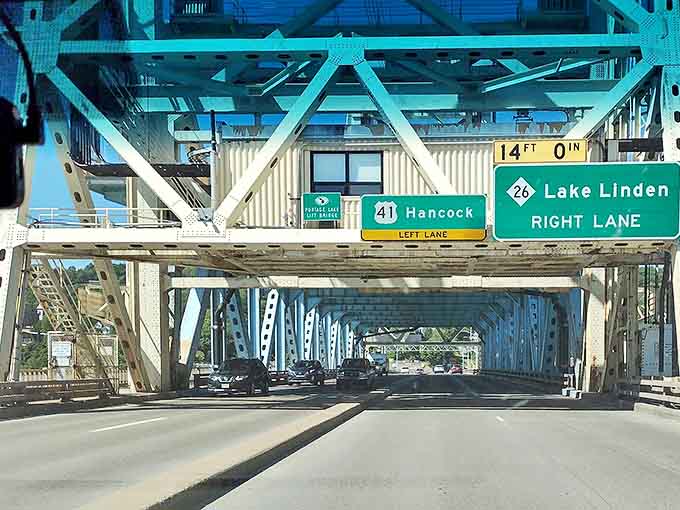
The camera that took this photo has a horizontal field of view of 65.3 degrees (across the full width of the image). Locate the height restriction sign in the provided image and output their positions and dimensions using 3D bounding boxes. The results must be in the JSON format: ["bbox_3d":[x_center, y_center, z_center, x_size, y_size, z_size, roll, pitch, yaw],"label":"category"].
[{"bbox_3d":[5.319,-2.732,14.000,2.440,0.610,0.050,0,-6,1],"label":"height restriction sign"}]

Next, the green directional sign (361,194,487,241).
[{"bbox_3d":[2.149,-0.962,13.600,3.200,1.180,0.100,0,-10,1],"label":"green directional sign"}]

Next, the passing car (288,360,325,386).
[{"bbox_3d":[-2.551,8.892,39.800,1.830,1.670,4.600,-2,-11,9],"label":"passing car"}]

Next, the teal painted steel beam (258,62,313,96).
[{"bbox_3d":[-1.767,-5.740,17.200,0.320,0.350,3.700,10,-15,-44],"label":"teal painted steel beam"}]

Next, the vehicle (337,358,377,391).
[{"bbox_3d":[1.122,7.660,34.000,2.000,1.860,5.400,-2,-11,9],"label":"vehicle"}]

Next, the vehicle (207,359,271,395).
[{"bbox_3d":[-5.320,6.421,27.800,1.840,1.700,4.650,-2,-11,9],"label":"vehicle"}]

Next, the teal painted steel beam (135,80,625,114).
[{"bbox_3d":[1.365,-5.583,18.800,17.200,0.950,0.500,0,-10,1],"label":"teal painted steel beam"}]

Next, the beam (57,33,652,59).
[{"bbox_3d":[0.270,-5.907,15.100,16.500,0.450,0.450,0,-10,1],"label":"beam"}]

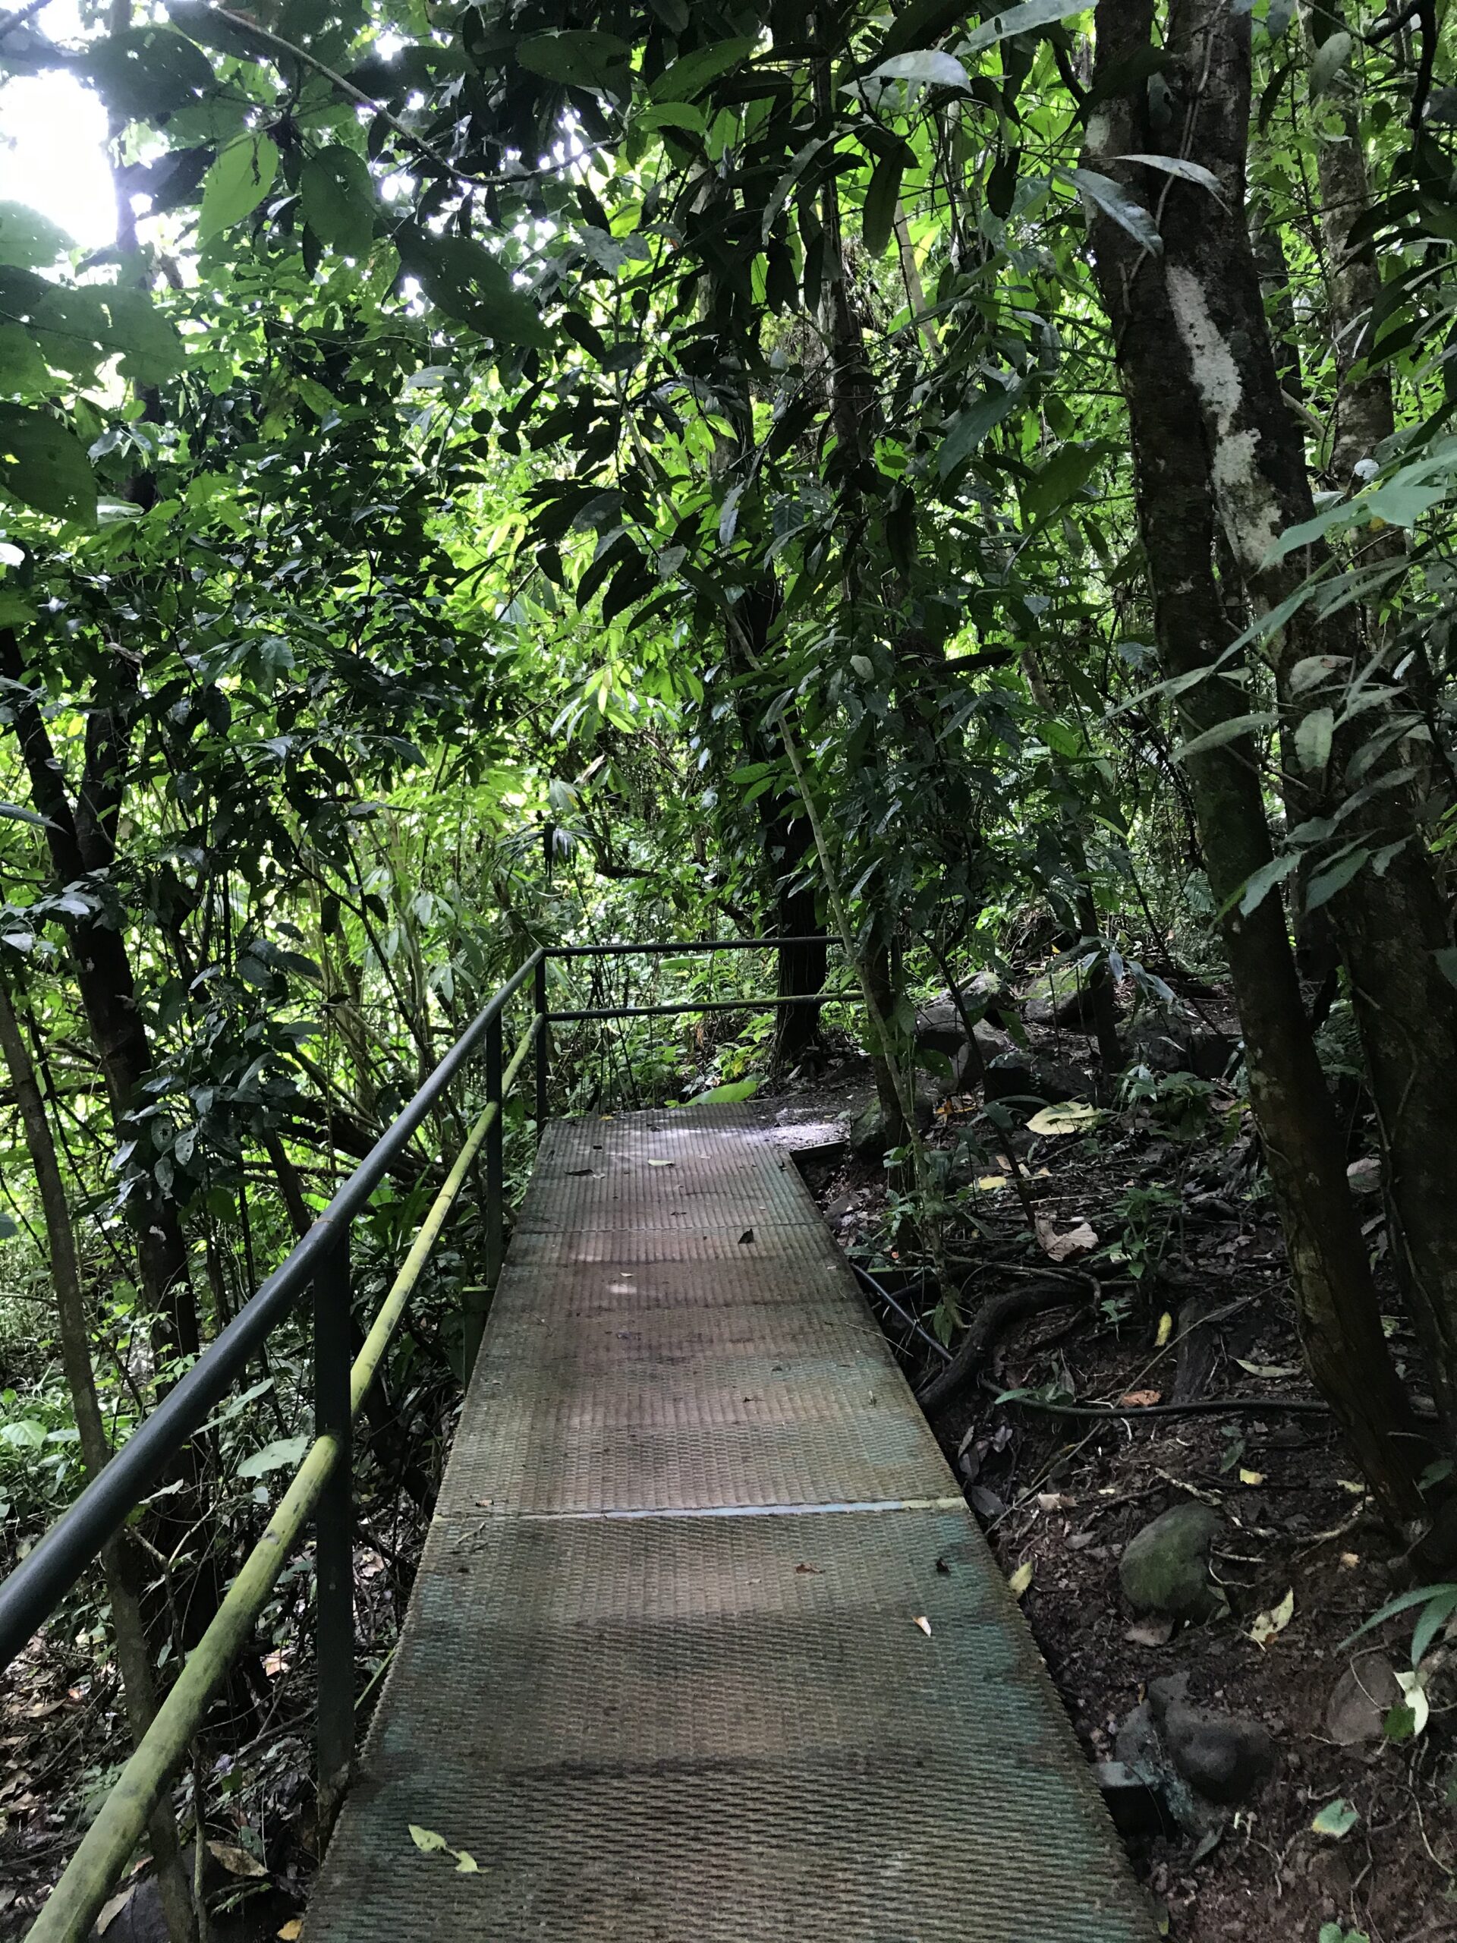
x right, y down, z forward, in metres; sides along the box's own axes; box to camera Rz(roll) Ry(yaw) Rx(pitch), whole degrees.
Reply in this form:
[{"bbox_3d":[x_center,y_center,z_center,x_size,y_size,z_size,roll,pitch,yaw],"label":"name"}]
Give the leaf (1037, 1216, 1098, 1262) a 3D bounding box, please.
[{"bbox_3d":[1.204,0.946,5.579,0.210,0.100,0.190,-7,15,1],"label":"leaf"}]

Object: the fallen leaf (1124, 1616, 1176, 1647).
[{"bbox_3d":[0.885,1.362,3.249,0.105,0.030,0.090,-20,9,-39],"label":"fallen leaf"}]

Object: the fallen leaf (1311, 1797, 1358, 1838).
[{"bbox_3d":[1.011,1.410,2.613,0.080,0.022,0.058,-22,11,-28],"label":"fallen leaf"}]

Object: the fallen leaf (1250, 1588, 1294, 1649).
[{"bbox_3d":[1.096,1.290,3.154,0.068,0.030,0.170,-9,13,40],"label":"fallen leaf"}]

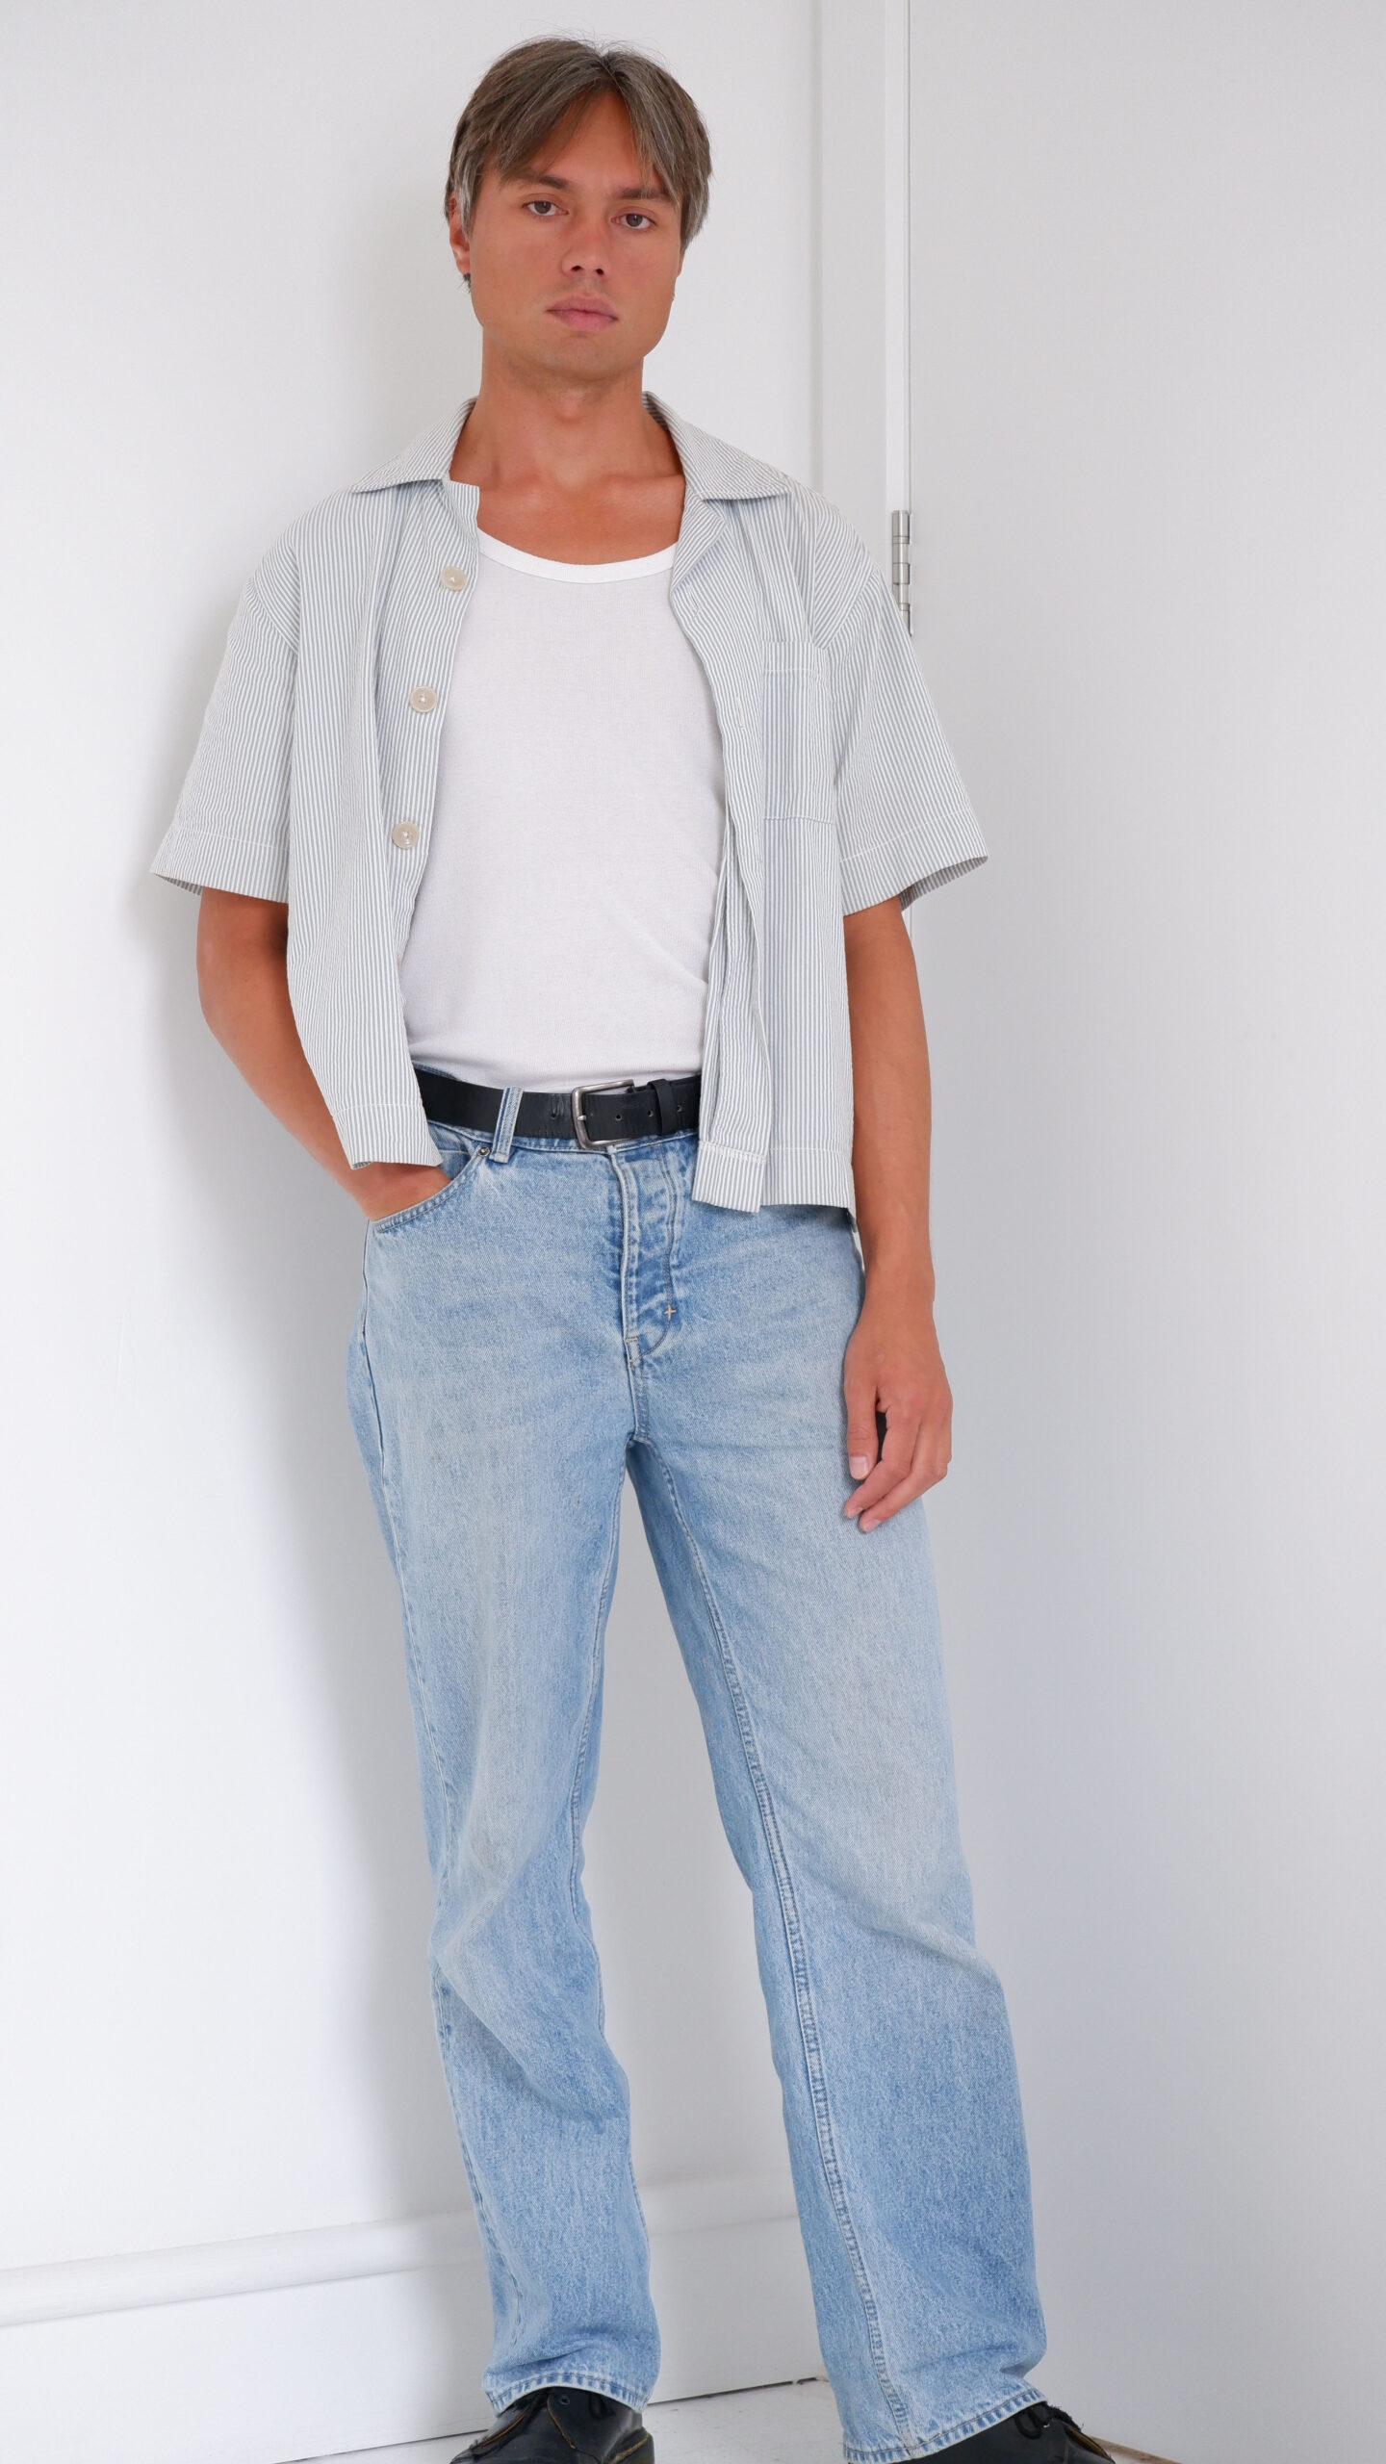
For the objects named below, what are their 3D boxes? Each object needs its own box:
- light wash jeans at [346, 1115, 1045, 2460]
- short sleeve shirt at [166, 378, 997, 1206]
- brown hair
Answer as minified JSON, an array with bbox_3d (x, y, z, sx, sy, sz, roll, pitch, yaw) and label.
[{"bbox_3d":[0.001,0.399,3.560,0.485,0.955,0.350,0,0,-6],"label":"light wash jeans"},{"bbox_3d":[-0.089,-0.310,3.550,0.580,0.575,0.290,-1,0,-6],"label":"short sleeve shirt"},{"bbox_3d":[-0.083,-0.782,3.560,0.188,0.175,0.225,5,0,-8],"label":"brown hair"}]

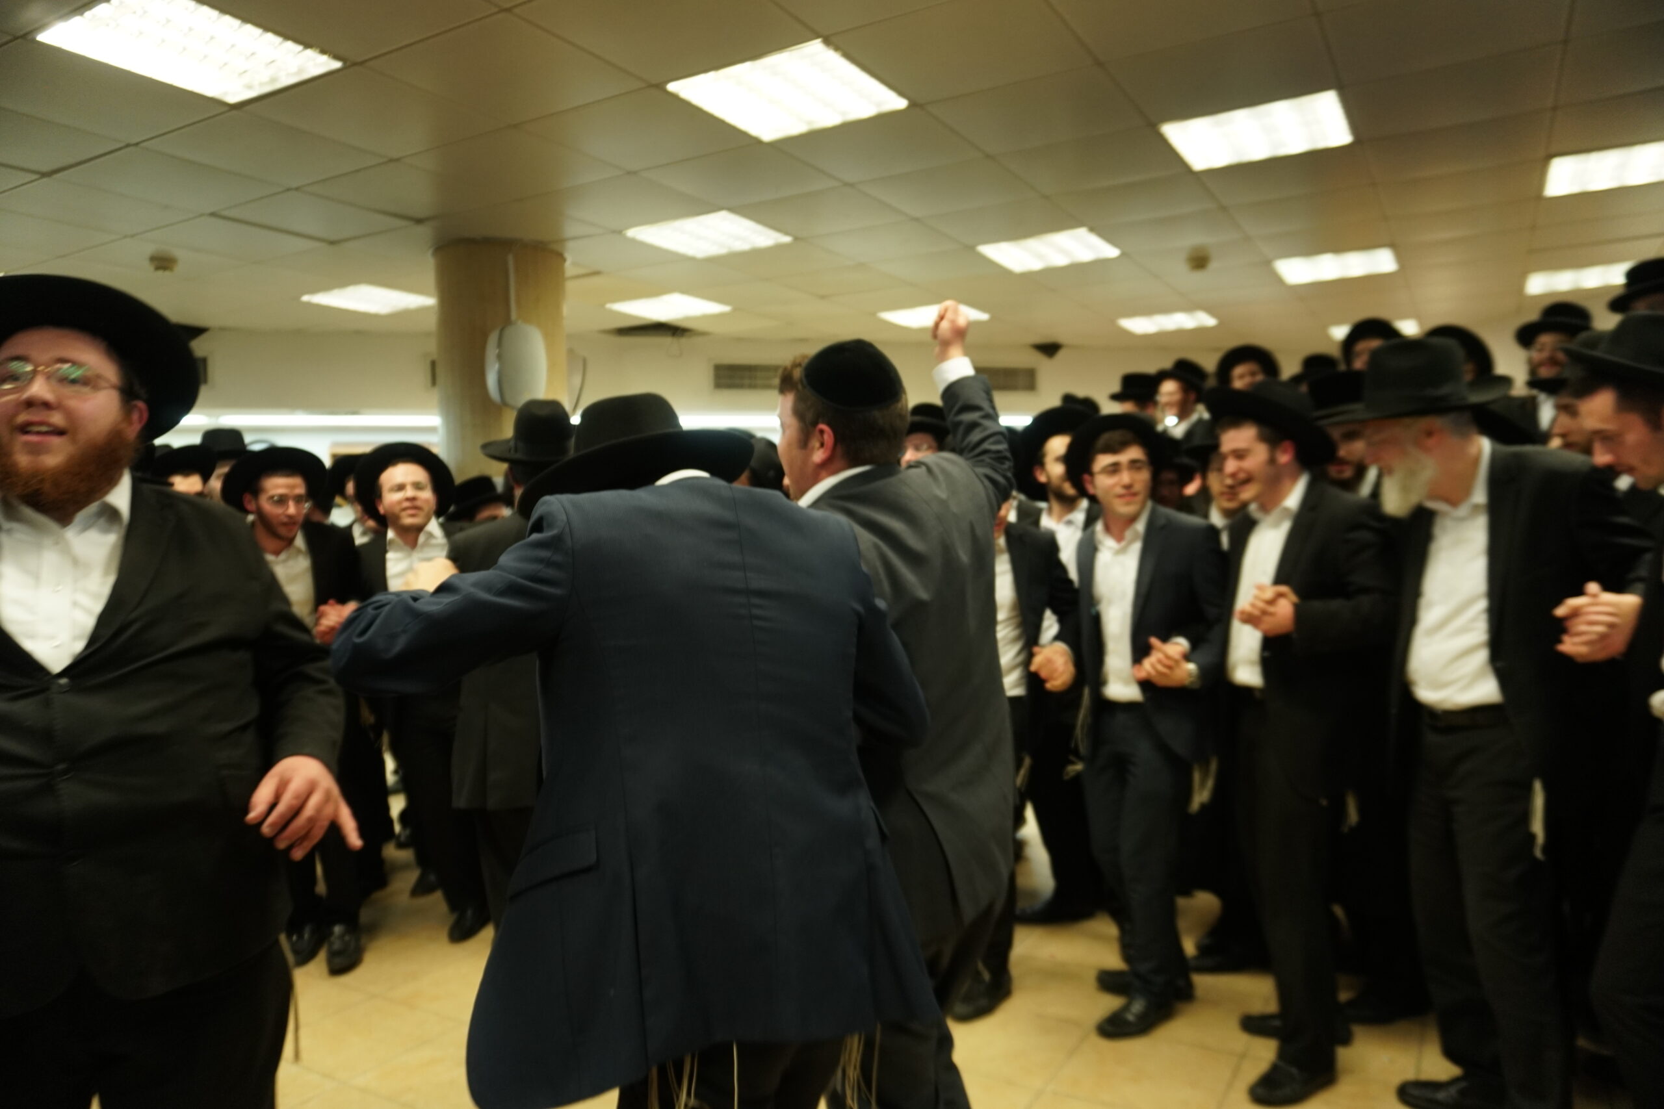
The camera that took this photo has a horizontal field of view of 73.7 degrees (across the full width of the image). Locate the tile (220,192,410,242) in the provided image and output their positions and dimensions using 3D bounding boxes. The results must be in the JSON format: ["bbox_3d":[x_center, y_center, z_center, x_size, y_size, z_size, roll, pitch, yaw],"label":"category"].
[{"bbox_3d":[-2.196,-1.437,4.722,0.600,0.020,0.600,0,2,30],"label":"tile"}]

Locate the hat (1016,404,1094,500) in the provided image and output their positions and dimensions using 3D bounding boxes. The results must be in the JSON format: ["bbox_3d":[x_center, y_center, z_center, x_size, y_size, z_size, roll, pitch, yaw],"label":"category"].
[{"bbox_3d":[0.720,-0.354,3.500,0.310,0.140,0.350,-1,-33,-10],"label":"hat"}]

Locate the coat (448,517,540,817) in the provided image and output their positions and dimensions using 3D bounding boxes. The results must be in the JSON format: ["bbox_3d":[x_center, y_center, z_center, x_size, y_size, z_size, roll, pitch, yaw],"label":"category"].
[{"bbox_3d":[-0.917,0.292,3.350,0.510,0.920,0.300,-2,2,-24],"label":"coat"}]

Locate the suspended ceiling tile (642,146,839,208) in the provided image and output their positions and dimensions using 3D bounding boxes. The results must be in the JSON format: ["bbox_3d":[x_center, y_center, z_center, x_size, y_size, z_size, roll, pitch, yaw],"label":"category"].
[{"bbox_3d":[-0.338,-1.468,4.332,0.600,0.020,0.600,0,2,30],"label":"suspended ceiling tile"}]

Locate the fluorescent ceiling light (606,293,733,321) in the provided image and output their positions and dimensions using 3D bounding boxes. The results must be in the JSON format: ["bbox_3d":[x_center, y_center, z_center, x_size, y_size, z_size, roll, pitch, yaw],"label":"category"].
[{"bbox_3d":[-0.995,-1.530,6.820,0.600,0.060,0.600,0,2,31],"label":"fluorescent ceiling light"}]

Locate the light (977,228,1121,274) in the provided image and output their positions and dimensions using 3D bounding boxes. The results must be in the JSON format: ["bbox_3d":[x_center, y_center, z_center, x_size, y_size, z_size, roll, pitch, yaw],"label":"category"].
[{"bbox_3d":[1.088,-1.539,5.569,0.600,0.060,0.600,0,2,31],"label":"light"}]

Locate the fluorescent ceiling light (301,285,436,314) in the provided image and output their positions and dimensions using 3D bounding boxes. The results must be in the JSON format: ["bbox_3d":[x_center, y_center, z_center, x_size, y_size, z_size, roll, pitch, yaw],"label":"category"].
[{"bbox_3d":[-2.661,-1.491,6.375,0.600,0.060,0.600,0,2,31],"label":"fluorescent ceiling light"}]

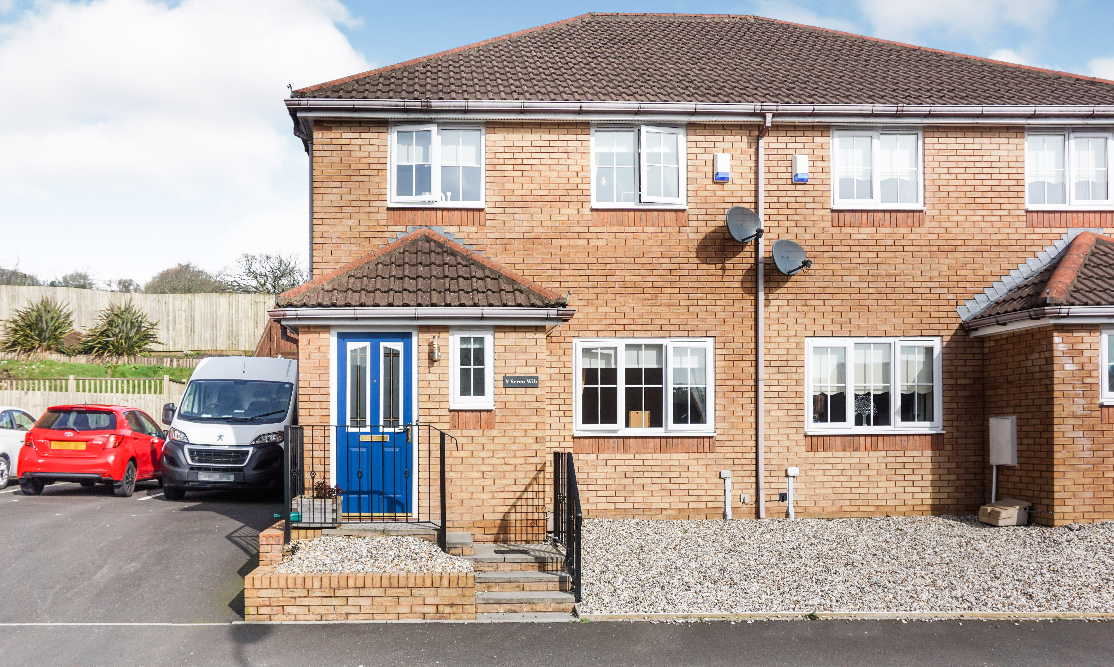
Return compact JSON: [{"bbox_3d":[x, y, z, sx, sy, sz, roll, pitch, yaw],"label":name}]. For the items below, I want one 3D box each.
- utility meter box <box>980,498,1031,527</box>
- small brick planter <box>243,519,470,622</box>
[{"bbox_3d":[5.182,2.064,9.702,0.380,0.290,0.390,0,-1,-2],"label":"utility meter box"},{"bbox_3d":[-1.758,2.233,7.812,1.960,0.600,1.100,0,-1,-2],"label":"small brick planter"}]

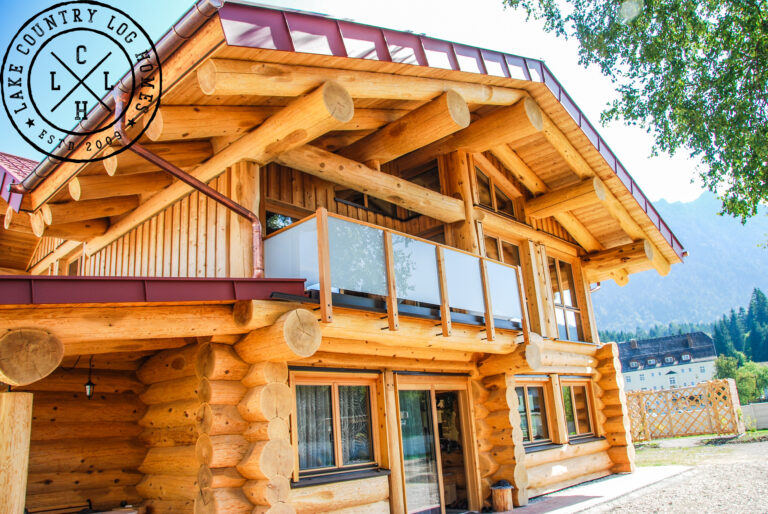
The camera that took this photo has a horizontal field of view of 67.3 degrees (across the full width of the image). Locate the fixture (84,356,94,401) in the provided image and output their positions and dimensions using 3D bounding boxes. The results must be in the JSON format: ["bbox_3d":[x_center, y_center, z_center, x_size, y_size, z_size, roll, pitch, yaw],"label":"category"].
[{"bbox_3d":[-3.780,1.546,7.400,0.150,0.590,0.150,-18,-21,40],"label":"fixture"}]

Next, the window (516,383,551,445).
[{"bbox_3d":[2.814,2.992,11.071,0.134,1.200,1.536,-17,-20,39],"label":"window"}]

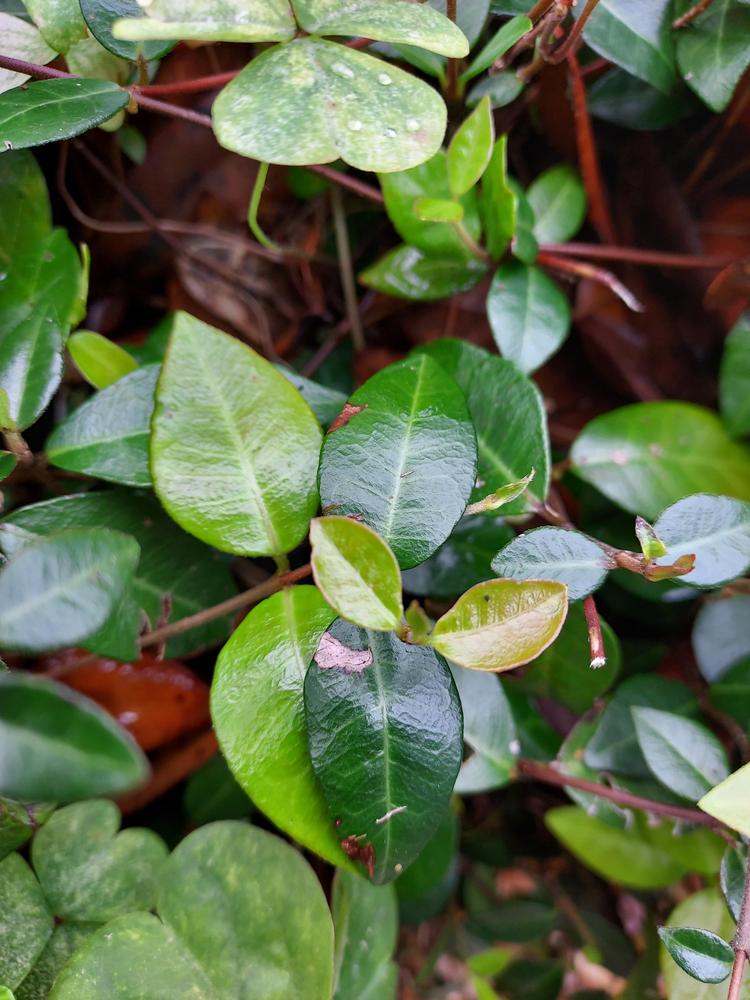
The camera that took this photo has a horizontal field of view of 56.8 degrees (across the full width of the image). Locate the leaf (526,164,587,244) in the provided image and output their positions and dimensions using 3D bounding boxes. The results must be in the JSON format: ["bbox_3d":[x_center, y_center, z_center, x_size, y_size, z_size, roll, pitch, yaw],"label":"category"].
[{"bbox_3d":[0.067,-0.107,0.253,0.023,0.007,0.032,26,86,0],"label":"leaf"}]

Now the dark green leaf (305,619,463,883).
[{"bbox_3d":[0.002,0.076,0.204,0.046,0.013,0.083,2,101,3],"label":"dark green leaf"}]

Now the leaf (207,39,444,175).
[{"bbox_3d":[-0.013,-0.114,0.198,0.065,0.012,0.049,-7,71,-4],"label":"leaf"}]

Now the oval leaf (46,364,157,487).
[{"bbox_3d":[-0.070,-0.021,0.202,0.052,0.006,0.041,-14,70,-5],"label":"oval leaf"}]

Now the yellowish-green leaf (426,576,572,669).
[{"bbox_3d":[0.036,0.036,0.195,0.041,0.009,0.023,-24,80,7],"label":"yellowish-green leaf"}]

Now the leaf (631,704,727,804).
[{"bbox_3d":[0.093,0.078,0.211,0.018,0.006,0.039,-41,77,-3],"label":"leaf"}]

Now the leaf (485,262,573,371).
[{"bbox_3d":[0.052,-0.062,0.236,0.028,0.009,0.038,-1,90,0],"label":"leaf"}]

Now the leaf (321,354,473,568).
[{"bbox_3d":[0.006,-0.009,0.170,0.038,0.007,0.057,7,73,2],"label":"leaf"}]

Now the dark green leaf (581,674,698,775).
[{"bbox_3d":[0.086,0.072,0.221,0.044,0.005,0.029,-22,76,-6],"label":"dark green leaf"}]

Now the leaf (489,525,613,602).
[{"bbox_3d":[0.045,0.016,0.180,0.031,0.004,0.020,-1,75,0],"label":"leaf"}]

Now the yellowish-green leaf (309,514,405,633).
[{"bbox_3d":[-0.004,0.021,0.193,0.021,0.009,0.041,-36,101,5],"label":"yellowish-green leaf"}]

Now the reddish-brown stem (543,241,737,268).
[{"bbox_3d":[0.098,-0.090,0.256,0.077,0.004,0.004,0,60,-9],"label":"reddish-brown stem"}]

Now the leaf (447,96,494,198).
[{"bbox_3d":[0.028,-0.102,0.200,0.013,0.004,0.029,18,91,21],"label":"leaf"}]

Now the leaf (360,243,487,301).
[{"bbox_3d":[0.017,-0.077,0.235,0.043,0.009,0.026,-9,63,-3],"label":"leaf"}]

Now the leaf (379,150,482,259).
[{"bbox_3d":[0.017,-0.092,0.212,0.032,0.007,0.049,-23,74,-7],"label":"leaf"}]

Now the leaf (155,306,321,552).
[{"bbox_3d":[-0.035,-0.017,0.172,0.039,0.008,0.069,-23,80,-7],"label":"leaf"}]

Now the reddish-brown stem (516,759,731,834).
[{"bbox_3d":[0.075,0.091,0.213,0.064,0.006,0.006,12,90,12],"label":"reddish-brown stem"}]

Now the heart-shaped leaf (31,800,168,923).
[{"bbox_3d":[-0.085,0.112,0.210,0.039,0.010,0.035,37,83,3],"label":"heart-shaped leaf"}]

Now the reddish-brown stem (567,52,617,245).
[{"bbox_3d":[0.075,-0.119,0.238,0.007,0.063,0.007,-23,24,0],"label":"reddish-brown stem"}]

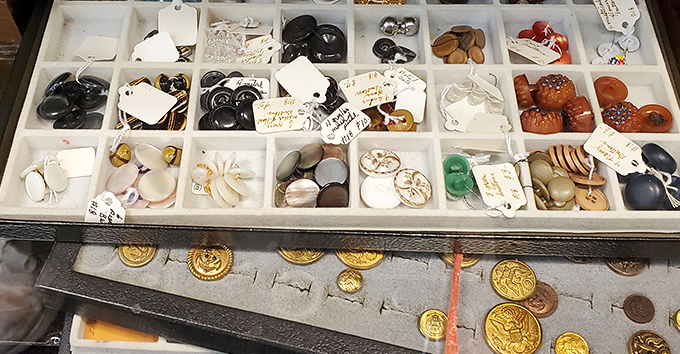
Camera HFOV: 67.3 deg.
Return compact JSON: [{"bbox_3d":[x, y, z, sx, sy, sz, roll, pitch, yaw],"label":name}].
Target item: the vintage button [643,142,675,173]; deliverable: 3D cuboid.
[{"bbox_3d":[0.175,-0.010,0.280,0.019,0.007,0.019,4,43,-9],"label":"vintage button"}]

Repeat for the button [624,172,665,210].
[{"bbox_3d":[0.162,0.008,0.270,0.021,0.010,0.021,0,83,24],"label":"button"}]

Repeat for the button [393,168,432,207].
[{"bbox_3d":[0.038,0.007,0.269,0.022,0.004,0.022,10,58,-16],"label":"button"}]

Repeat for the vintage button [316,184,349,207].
[{"bbox_3d":[-0.003,0.012,0.270,0.018,0.003,0.018,0,66,-1],"label":"vintage button"}]

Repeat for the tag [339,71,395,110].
[{"bbox_3d":[0.018,-0.049,0.283,0.031,0.002,0.021,-18,70,-16],"label":"tag"}]

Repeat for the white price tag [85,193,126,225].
[{"bbox_3d":[-0.115,0.019,0.250,0.020,0.001,0.028,18,108,6],"label":"white price tag"}]

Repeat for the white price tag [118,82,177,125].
[{"bbox_3d":[-0.110,-0.043,0.282,0.031,0.001,0.022,27,59,6],"label":"white price tag"}]

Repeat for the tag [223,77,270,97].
[{"bbox_3d":[-0.055,-0.048,0.290,0.031,0.002,0.021,-1,65,-2],"label":"tag"}]

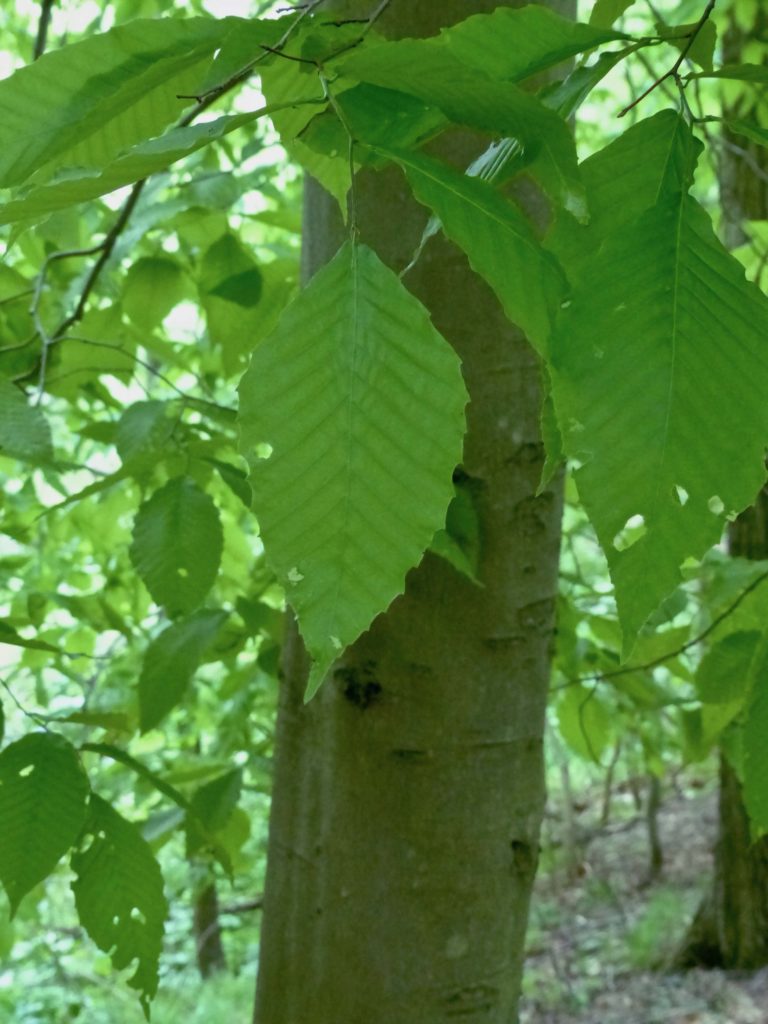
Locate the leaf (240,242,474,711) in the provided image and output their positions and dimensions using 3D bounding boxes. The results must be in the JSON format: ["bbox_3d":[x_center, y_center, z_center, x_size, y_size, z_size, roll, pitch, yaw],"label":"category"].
[{"bbox_3d":[-0.009,-0.011,0.500,0.059,0.120,0.020,4,3,0],"label":"leaf"}]

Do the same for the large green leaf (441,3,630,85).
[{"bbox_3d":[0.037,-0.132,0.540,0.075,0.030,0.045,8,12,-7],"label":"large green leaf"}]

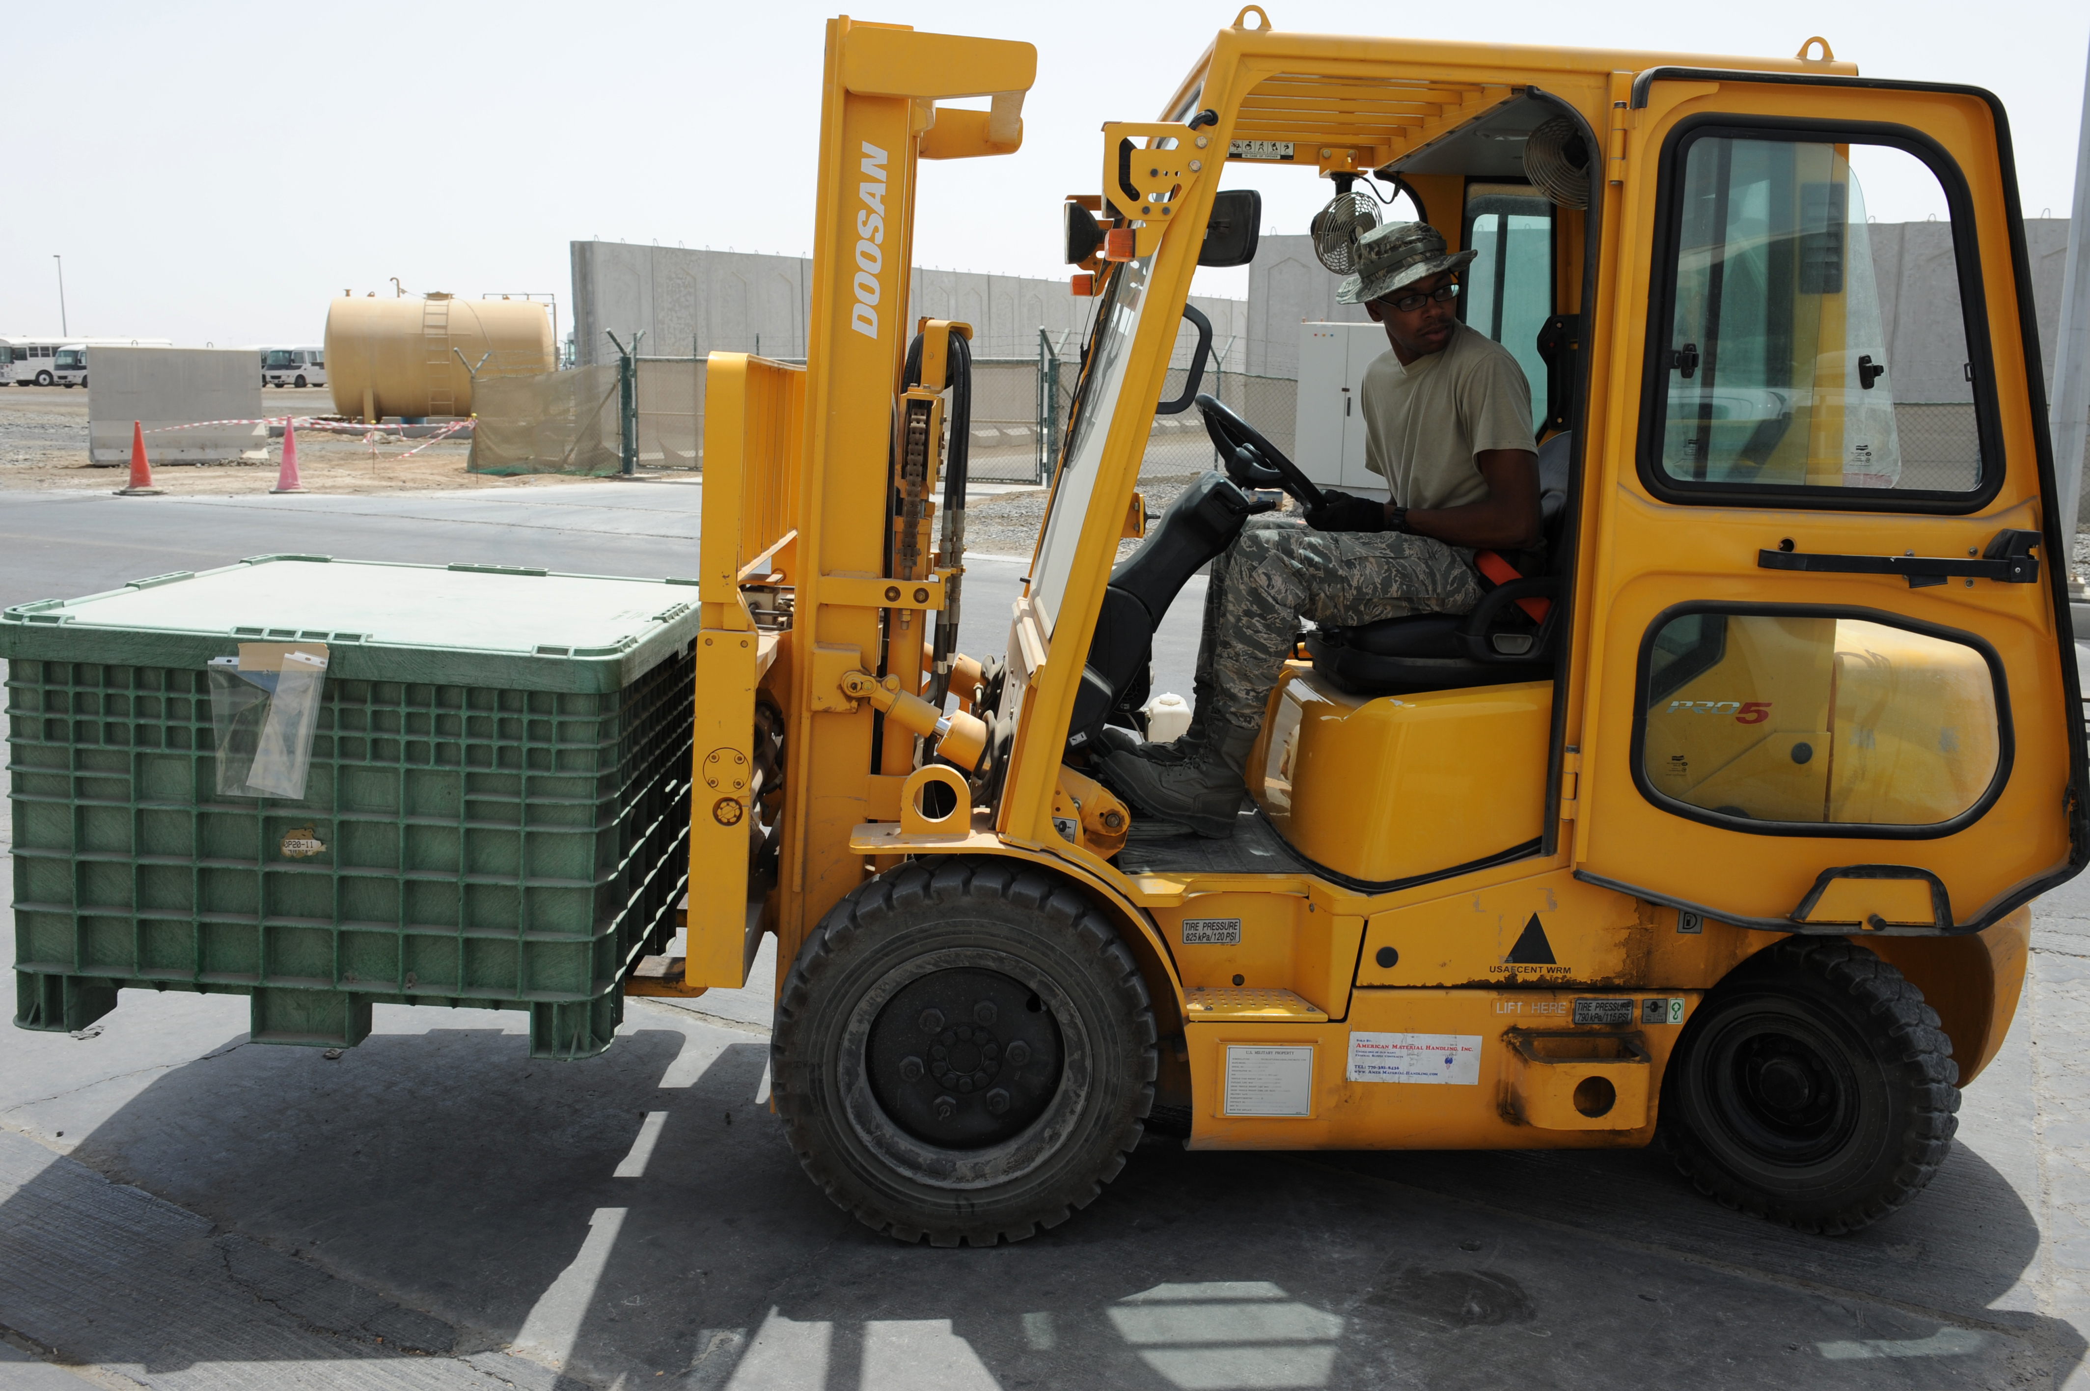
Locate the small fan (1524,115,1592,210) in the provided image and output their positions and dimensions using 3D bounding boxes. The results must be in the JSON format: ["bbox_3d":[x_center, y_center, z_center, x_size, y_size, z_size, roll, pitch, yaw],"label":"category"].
[{"bbox_3d":[0.960,-0.971,2.960,0.180,0.180,0.130,0,-7,-8],"label":"small fan"}]

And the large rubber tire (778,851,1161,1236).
[{"bbox_3d":[-0.148,0.659,3.054,0.705,0.705,0.215,1,10,-2],"label":"large rubber tire"}]

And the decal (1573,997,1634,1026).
[{"bbox_3d":[1.029,0.582,2.989,0.111,0.052,0.004,1,10,-2],"label":"decal"}]

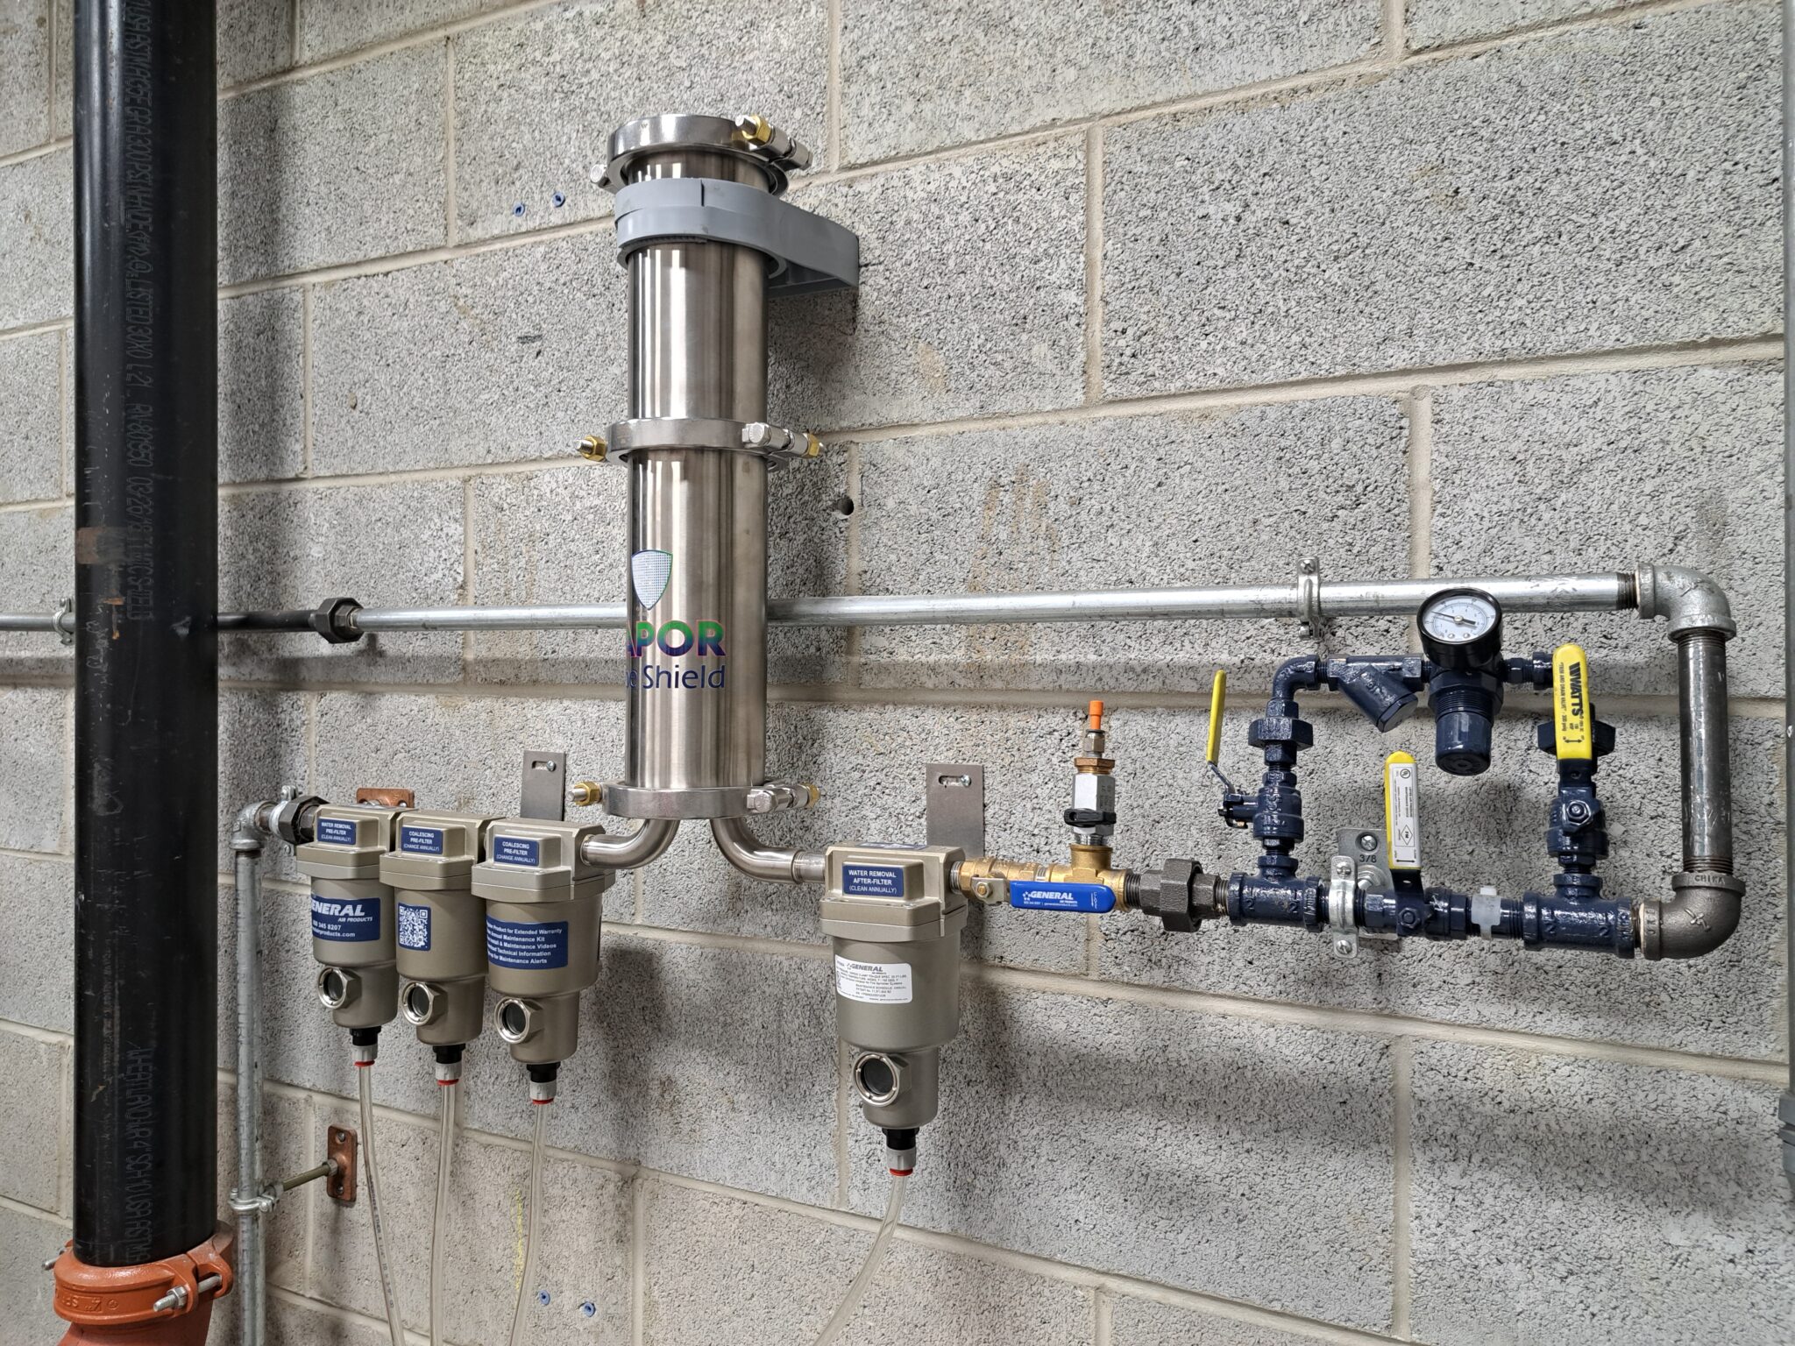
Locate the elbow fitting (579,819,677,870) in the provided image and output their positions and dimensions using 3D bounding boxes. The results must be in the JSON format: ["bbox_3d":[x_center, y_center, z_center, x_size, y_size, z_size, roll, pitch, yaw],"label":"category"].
[{"bbox_3d":[-0.202,0.125,0.939,0.094,0.045,0.022,0,1,27],"label":"elbow fitting"}]

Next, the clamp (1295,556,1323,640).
[{"bbox_3d":[0.250,-0.046,0.758,0.013,0.051,0.030,0,1,27],"label":"clamp"}]

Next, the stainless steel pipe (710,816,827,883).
[{"bbox_3d":[-0.089,0.121,0.883,0.107,0.053,0.023,0,1,27],"label":"stainless steel pipe"}]

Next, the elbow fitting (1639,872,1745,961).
[{"bbox_3d":[0.406,0.124,0.636,0.044,0.044,0.032,0,-12,27],"label":"elbow fitting"}]

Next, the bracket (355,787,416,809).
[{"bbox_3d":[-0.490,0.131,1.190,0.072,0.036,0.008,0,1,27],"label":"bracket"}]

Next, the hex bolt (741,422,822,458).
[{"bbox_3d":[-0.080,-0.164,0.877,0.015,0.015,0.075,0,1,33],"label":"hex bolt"}]

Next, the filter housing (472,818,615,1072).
[{"bbox_3d":[-0.277,0.212,0.976,0.093,0.191,0.090,0,1,27],"label":"filter housing"}]

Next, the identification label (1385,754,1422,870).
[{"bbox_3d":[0.274,0.075,0.673,0.017,0.061,0.006,-2,-4,27],"label":"identification label"}]

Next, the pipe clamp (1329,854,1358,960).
[{"bbox_3d":[0.256,0.133,0.713,0.015,0.058,0.032,0,1,27],"label":"pipe clamp"}]

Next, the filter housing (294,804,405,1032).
[{"bbox_3d":[-0.457,0.207,1.063,0.090,0.186,0.088,0,1,27],"label":"filter housing"}]

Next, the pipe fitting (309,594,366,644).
[{"bbox_3d":[-0.523,-0.050,1.159,0.046,0.044,0.044,0,1,27],"label":"pipe fitting"}]

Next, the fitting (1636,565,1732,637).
[{"bbox_3d":[0.432,-0.039,0.681,0.046,0.044,0.031,0,1,27],"label":"fitting"}]

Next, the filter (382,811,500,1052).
[{"bbox_3d":[-0.368,0.212,1.021,0.093,0.191,0.090,0,1,27],"label":"filter"}]

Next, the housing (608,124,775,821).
[{"bbox_3d":[-0.147,-0.140,0.914,0.128,0.479,0.128,0,1,0],"label":"housing"}]

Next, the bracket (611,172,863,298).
[{"bbox_3d":[-0.136,-0.313,0.922,0.148,0.043,0.154,0,1,27],"label":"bracket"}]

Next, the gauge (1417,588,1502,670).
[{"bbox_3d":[0.303,-0.022,0.669,0.041,0.041,0.026,0,-38,27],"label":"gauge"}]

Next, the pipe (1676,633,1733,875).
[{"bbox_3d":[0.421,0.041,0.648,0.021,0.131,0.021,0,-12,27],"label":"pipe"}]

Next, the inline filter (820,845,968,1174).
[{"bbox_3d":[0.000,0.227,0.838,0.090,0.221,0.088,0,1,27],"label":"inline filter"}]

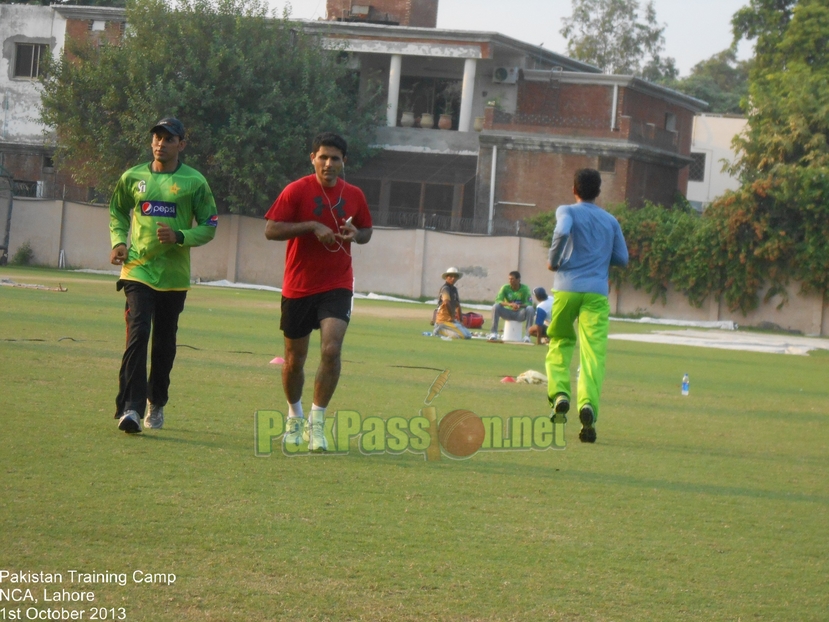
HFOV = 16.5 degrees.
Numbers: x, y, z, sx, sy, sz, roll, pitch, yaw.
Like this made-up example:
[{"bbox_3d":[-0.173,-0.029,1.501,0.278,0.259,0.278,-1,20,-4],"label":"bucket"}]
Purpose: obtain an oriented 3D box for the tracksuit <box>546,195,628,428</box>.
[{"bbox_3d":[1.144,0.003,18.850,0.560,1.460,0.580,4,1,-7],"label":"tracksuit"}]

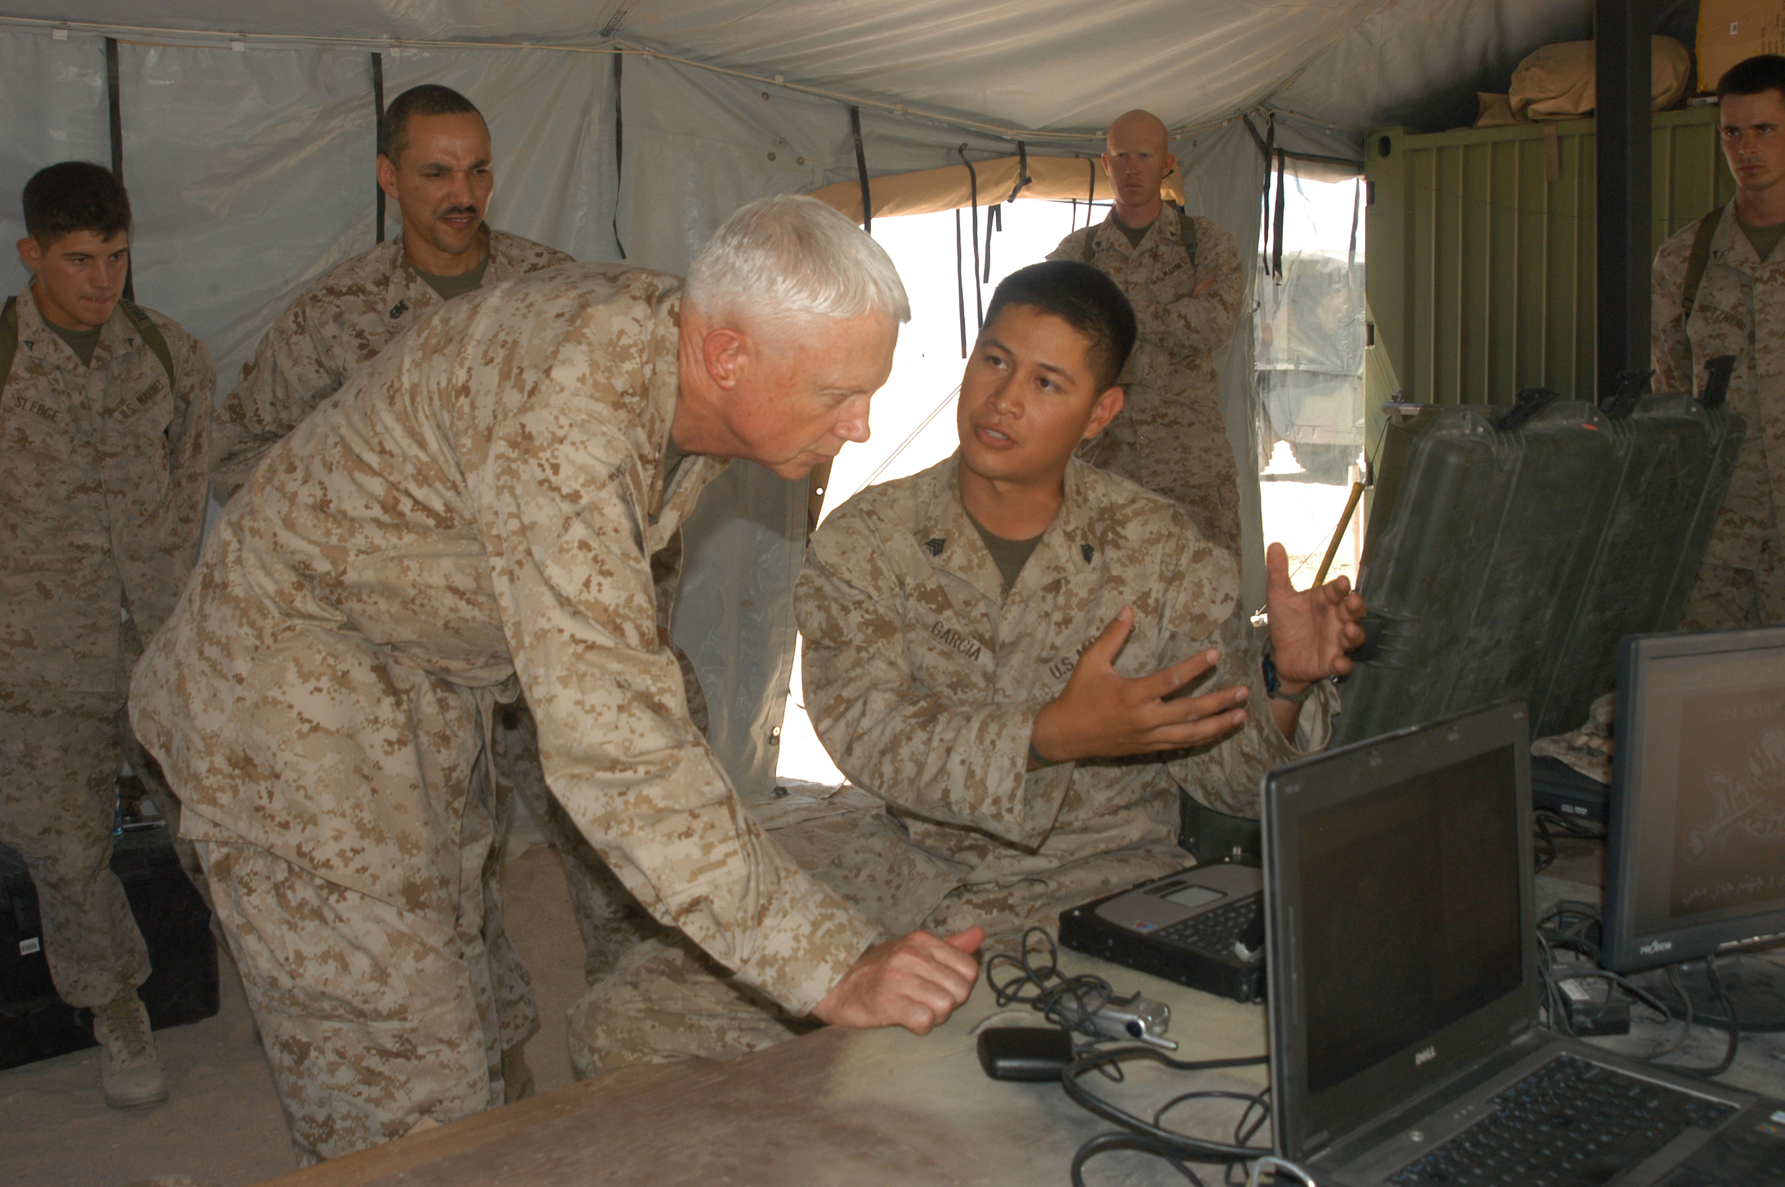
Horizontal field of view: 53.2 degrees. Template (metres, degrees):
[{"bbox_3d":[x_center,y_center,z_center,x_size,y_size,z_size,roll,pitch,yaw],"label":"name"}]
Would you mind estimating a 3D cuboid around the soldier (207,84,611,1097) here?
[{"bbox_3d":[-0.701,0.087,2.932,0.670,1.790,0.420,-4,9,-22],"label":"soldier"}]

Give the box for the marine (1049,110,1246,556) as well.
[{"bbox_3d":[0.634,-0.187,4.443,0.520,1.860,0.360,0,8,8],"label":"marine"}]

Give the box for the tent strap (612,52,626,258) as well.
[{"bbox_3d":[-0.690,-1.100,4.500,0.030,0.520,0.015,-4,9,-23],"label":"tent strap"}]

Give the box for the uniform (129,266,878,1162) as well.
[{"bbox_3d":[-0.394,0.352,1.827,0.800,1.320,0.560,0,8,8],"label":"uniform"}]

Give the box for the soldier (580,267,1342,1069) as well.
[{"bbox_3d":[0.128,0.363,2.108,0.800,1.440,0.660,3,9,25],"label":"soldier"}]

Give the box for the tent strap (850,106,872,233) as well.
[{"bbox_3d":[-0.091,-1.219,5.177,0.033,0.386,0.020,-6,8,1],"label":"tent strap"}]

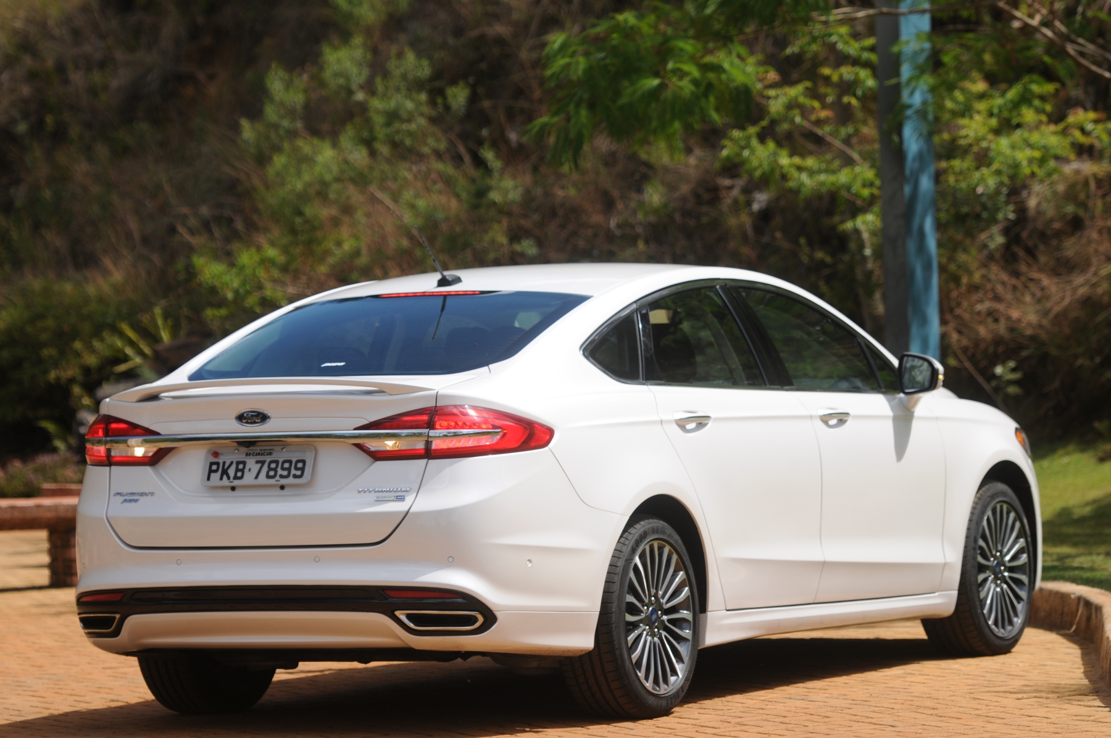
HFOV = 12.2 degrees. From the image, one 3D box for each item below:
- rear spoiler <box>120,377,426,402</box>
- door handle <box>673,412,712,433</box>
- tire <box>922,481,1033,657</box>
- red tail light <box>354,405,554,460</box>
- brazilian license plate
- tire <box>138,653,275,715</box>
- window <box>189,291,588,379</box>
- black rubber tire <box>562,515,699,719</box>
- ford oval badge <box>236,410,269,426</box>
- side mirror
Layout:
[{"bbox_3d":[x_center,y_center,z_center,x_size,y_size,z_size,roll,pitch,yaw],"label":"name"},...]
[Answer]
[{"bbox_3d":[-0.895,0.060,16.426,1.210,0.070,0.180,-2,0,28],"label":"rear spoiler"},{"bbox_3d":[0.449,0.176,17.048,0.055,0.066,0.250,-2,0,28],"label":"door handle"},{"bbox_3d":[1.558,0.744,19.358,0.235,0.660,0.665,-2,0,28],"label":"tire"},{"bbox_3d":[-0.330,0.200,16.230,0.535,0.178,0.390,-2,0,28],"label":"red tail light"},{"bbox_3d":[-0.938,0.307,16.330,0.400,0.130,0.015,-2,-21,28],"label":"brazilian license plate"},{"bbox_3d":[-1.173,0.837,17.570,0.235,0.660,0.665,-2,0,28],"label":"tire"},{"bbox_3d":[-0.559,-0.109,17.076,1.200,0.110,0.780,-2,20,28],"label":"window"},{"bbox_3d":[0.235,0.800,16.835,0.235,0.660,0.665,-2,0,28],"label":"black rubber tire"},{"bbox_3d":[-0.956,0.155,16.304,0.130,0.057,0.015,-2,-11,28],"label":"ford oval badge"},{"bbox_3d":[1.313,0.011,18.556,0.180,0.160,0.120,-2,0,28],"label":"side mirror"}]

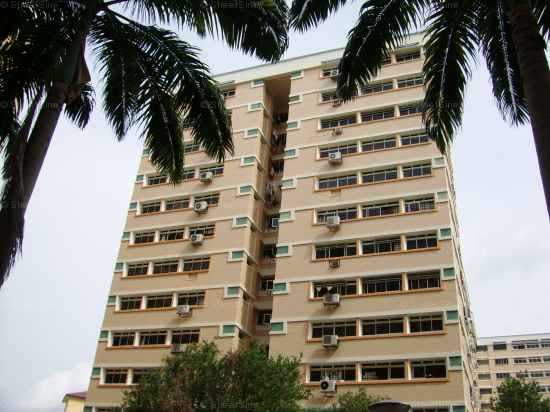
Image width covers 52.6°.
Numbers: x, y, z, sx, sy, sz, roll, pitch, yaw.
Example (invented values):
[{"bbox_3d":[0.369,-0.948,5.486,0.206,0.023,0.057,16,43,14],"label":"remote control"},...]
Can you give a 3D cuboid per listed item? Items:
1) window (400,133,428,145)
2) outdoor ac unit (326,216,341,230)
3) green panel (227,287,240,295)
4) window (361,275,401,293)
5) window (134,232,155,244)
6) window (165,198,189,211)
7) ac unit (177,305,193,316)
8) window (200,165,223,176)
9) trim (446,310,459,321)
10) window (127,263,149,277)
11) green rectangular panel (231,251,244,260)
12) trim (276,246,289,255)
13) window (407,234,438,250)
[{"bbox_3d":[10.028,-4.676,39.890,1.930,1.130,0.150,-8,-32,21],"label":"window"},{"bbox_3d":[4.034,1.114,38.341,0.850,0.680,0.340,-8,-32,21],"label":"outdoor ac unit"},{"bbox_3d":[-2.760,5.709,37.201,0.900,0.590,0.100,-7,-33,20],"label":"green panel"},{"bbox_3d":[6.856,5.054,35.651,2.500,0.980,0.120,-7,-33,20],"label":"window"},{"bbox_3d":[-10.095,2.564,43.241,1.920,1.030,0.140,-7,-33,20],"label":"window"},{"bbox_3d":[-8.140,-0.038,45.770,2.270,1.130,0.150,-8,-32,21],"label":"window"},{"bbox_3d":[-6.062,7.016,37.382,0.890,0.600,0.350,-7,-33,20],"label":"ac unit"},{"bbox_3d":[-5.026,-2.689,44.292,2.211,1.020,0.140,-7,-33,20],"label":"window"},{"bbox_3d":[10.480,6.464,32.763,0.700,0.570,0.120,-8,-33,20],"label":"trim"},{"bbox_3d":[-11.056,5.106,44.697,1.850,1.070,0.150,-7,-31,20],"label":"window"},{"bbox_3d":[-2.551,3.454,38.555,0.900,0.620,0.100,-7,-33,20],"label":"green rectangular panel"},{"bbox_3d":[0.515,3.091,39.201,0.880,0.600,0.100,-8,-32,21],"label":"trim"},{"bbox_3d":[9.213,2.262,34.772,1.940,1.100,0.100,-7,-33,20],"label":"window"}]

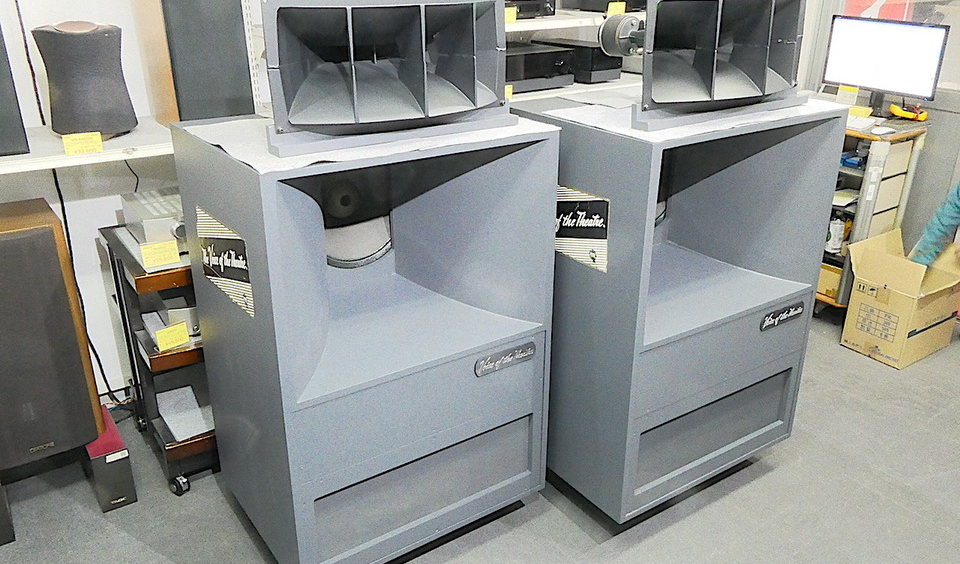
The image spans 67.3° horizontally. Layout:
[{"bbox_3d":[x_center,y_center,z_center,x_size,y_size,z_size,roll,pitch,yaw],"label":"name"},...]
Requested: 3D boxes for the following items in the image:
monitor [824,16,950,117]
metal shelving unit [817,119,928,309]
[{"bbox_3d":[1.847,-0.994,3.327,0.180,0.420,0.525,-15,26,-32],"label":"monitor"},{"bbox_3d":[1.632,-0.325,3.419,0.440,0.840,0.600,-15,26,-32],"label":"metal shelving unit"}]

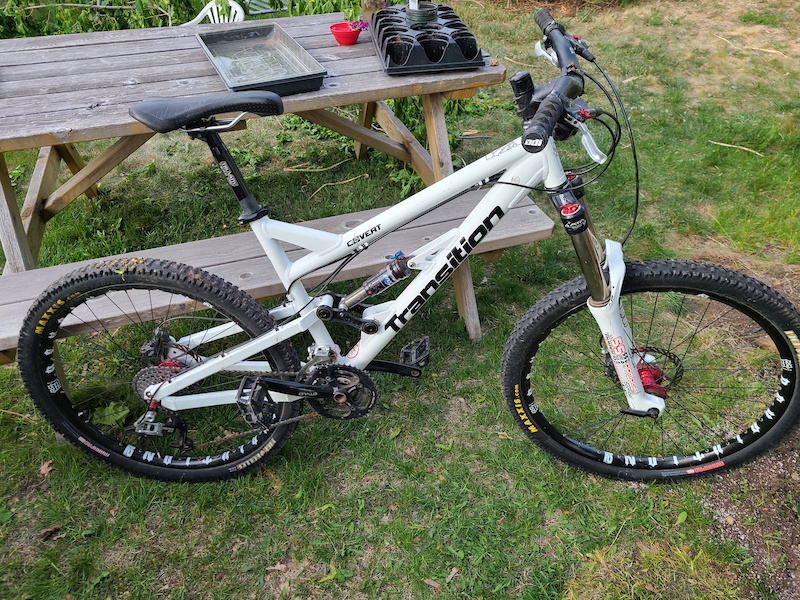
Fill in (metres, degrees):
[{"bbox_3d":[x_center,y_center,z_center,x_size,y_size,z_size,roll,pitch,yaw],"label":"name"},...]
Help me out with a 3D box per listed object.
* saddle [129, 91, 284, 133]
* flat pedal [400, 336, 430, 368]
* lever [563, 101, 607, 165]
[{"bbox_3d":[-0.338,-0.331,1.051,0.275,0.068,0.140,-3,33,4],"label":"saddle"},{"bbox_3d":[0.041,0.140,1.522,0.088,0.027,0.092,-36,26,23],"label":"flat pedal"},{"bbox_3d":[0.246,-0.247,0.815,0.095,0.048,0.165,29,42,0],"label":"lever"}]

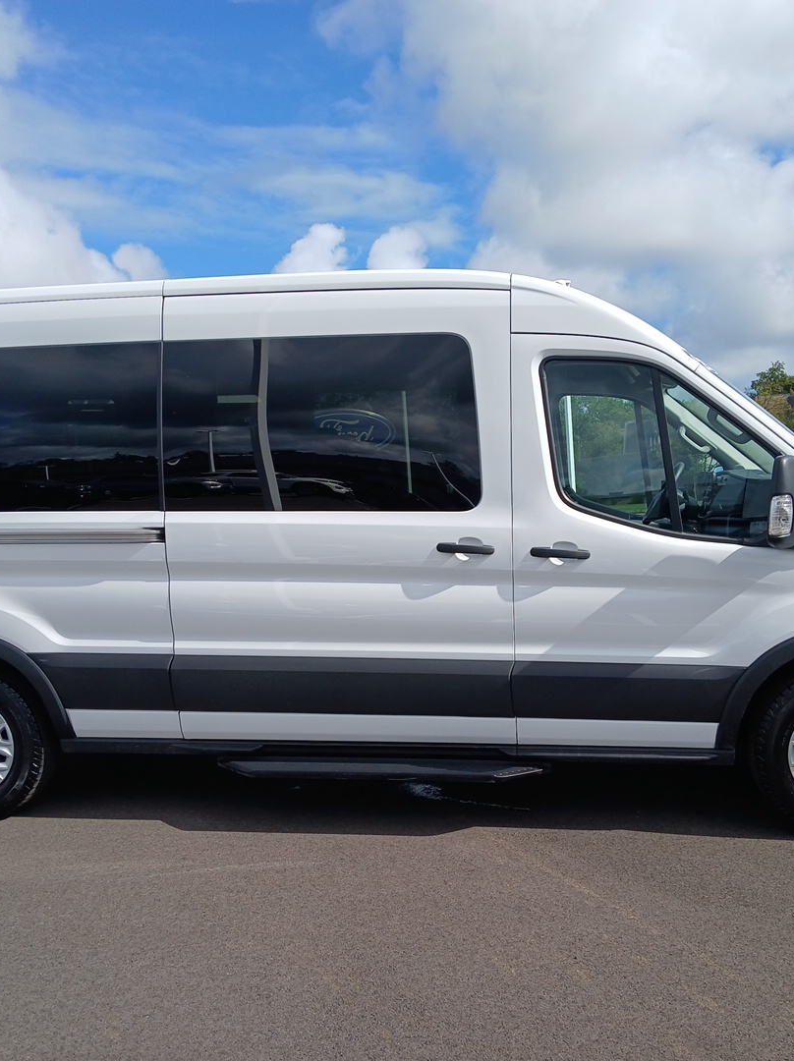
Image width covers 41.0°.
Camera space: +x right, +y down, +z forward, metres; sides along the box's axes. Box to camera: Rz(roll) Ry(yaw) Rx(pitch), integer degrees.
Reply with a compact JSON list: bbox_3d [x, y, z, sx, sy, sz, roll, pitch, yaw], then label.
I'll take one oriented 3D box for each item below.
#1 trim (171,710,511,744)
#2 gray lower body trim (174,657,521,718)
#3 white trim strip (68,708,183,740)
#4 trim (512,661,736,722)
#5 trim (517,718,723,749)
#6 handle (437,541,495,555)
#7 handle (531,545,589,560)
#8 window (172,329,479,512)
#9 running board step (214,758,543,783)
[{"bbox_3d":[-0.216,0.833,4.494,1.441,0.126,0.040,-1,2,8],"label":"trim"},{"bbox_3d":[-0.243,0.650,4.455,1.462,0.246,0.045,-1,2,8],"label":"gray lower body trim"},{"bbox_3d":[-1.175,0.835,4.602,0.525,0.132,0.030,0,2,9],"label":"white trim strip"},{"bbox_3d":[0.904,0.645,4.256,0.875,0.236,0.050,0,2,9],"label":"trim"},{"bbox_3d":[0.895,0.825,4.335,0.803,0.118,0.040,-1,2,8],"label":"trim"},{"bbox_3d":[0.279,0.072,4.318,0.238,0.044,0.055,0,2,9],"label":"handle"},{"bbox_3d":[0.656,0.091,4.268,0.237,0.048,0.060,-1,2,8],"label":"handle"},{"bbox_3d":[-0.331,-0.451,4.487,1.373,0.755,0.100,-1,2,8],"label":"window"},{"bbox_3d":[-0.088,1.007,4.488,1.410,0.055,0.225,0,2,9],"label":"running board step"}]

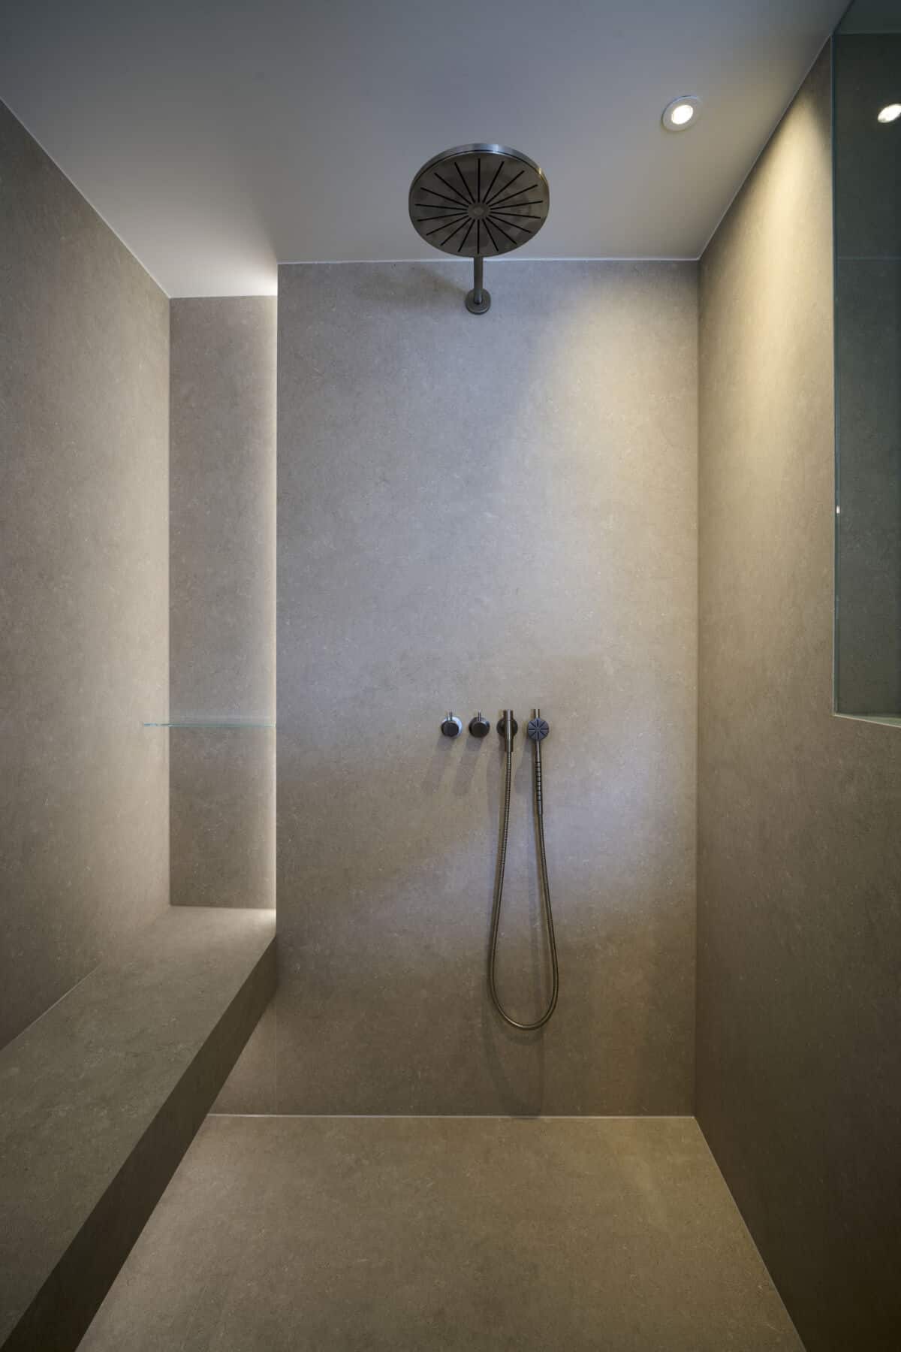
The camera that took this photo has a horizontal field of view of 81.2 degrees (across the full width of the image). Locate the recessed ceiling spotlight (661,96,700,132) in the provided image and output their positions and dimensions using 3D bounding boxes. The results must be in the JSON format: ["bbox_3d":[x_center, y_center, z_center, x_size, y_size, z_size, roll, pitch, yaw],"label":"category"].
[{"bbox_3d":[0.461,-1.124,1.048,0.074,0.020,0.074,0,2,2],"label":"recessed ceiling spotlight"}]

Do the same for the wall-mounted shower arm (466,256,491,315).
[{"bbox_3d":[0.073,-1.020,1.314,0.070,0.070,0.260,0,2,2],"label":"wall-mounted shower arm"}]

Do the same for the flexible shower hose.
[{"bbox_3d":[0.202,0.533,1.445,0.188,0.865,0.080,0,2,2],"label":"flexible shower hose"}]

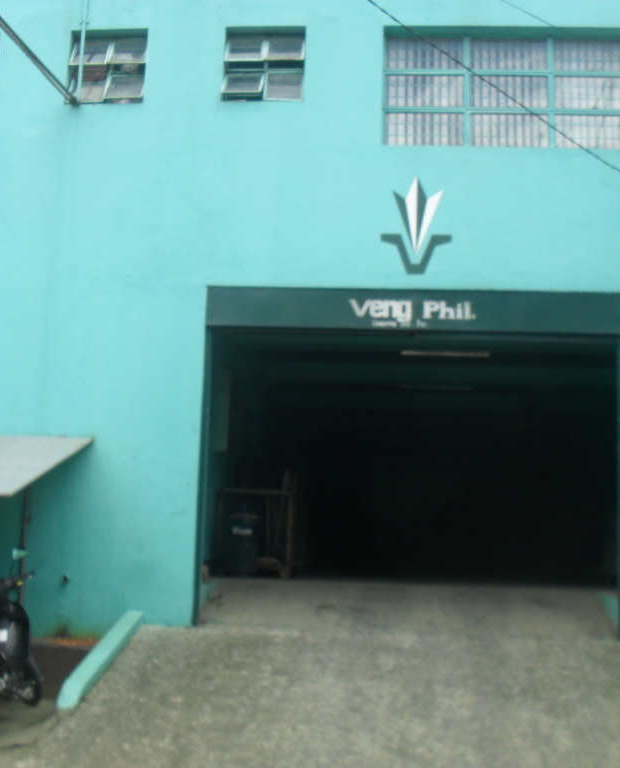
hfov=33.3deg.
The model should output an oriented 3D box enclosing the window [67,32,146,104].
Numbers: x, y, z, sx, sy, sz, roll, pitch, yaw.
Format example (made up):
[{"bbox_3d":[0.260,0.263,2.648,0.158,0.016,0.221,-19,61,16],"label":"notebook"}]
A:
[{"bbox_3d":[-1.959,-3.064,10.084,0.759,0.755,0.150,1,-7,4],"label":"window"}]

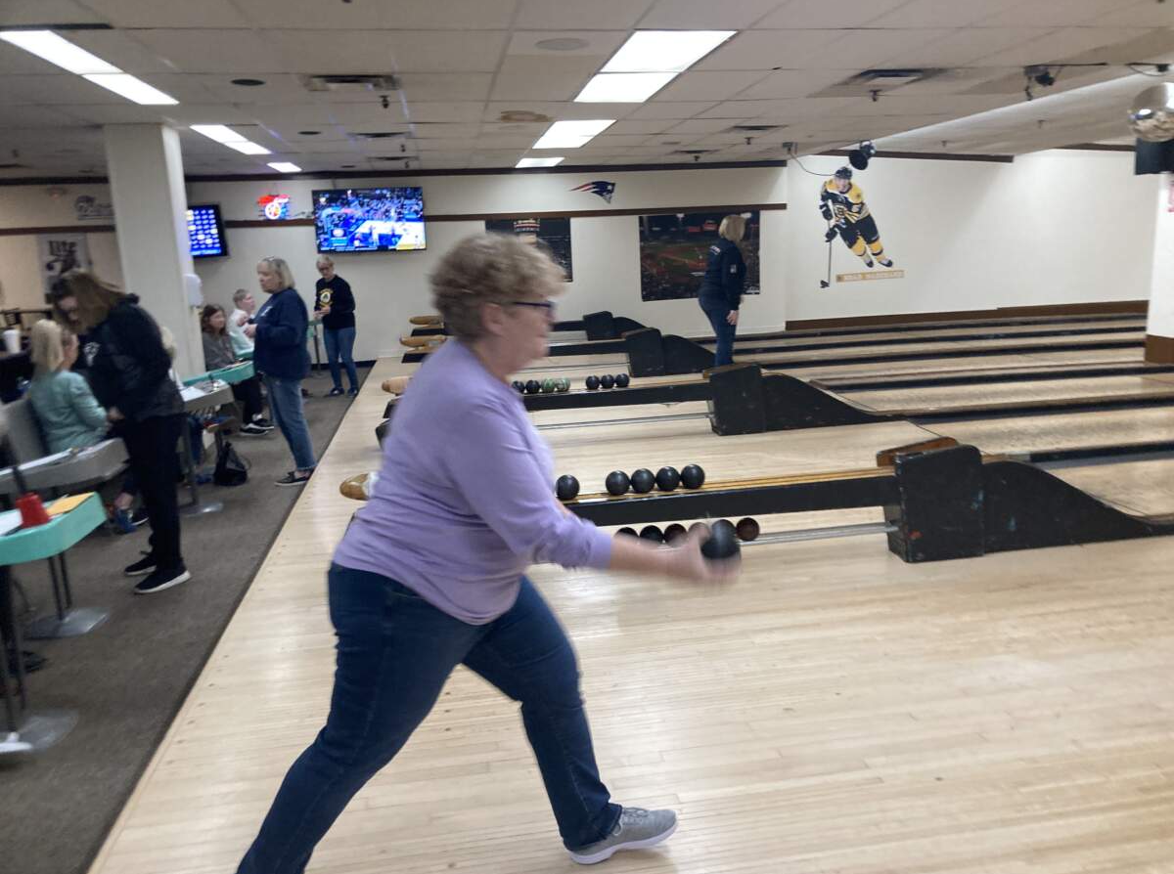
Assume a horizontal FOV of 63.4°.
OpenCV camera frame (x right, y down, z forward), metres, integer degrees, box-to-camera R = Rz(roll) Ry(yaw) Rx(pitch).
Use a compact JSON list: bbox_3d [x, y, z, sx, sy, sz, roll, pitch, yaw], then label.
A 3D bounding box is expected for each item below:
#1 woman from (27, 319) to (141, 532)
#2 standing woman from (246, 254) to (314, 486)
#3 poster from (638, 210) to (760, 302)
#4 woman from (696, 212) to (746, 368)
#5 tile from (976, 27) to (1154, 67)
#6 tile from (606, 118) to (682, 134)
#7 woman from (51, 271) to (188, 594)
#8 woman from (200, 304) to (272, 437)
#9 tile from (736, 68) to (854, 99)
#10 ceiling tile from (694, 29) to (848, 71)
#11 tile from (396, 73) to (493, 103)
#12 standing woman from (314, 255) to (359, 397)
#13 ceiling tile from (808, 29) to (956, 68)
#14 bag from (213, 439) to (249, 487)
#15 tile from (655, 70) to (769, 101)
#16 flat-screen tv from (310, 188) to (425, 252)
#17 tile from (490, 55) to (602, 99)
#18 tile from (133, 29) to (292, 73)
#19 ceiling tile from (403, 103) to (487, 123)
[{"bbox_3d":[-2.827,-0.039,5.326,0.720,1.238,0.460,-12,15,-42],"label":"woman"},{"bbox_3d":[-2.191,-0.473,6.824,0.460,1.620,0.480,-7,13,-22],"label":"standing woman"},{"bbox_3d":[1.660,-2.626,13.802,1.770,1.200,0.015,-3,12,-6],"label":"poster"},{"bbox_3d":[1.319,-1.259,9.236,0.370,1.745,0.460,-11,15,-39],"label":"woman"},{"bbox_3d":[2.841,-2.367,5.785,0.610,0.025,1.220,-4,12,-8],"label":"tile"},{"bbox_3d":[0.513,-3.040,9.285,0.610,0.025,1.220,-4,12,-8],"label":"tile"},{"bbox_3d":[-2.203,-0.025,4.477,0.500,1.503,0.620,9,16,44],"label":"woman"},{"bbox_3d":[-3.299,-0.615,8.784,0.720,1.180,0.480,-2,12,-2],"label":"woman"},{"bbox_3d":[1.483,-2.613,7.006,0.610,0.025,1.220,-4,12,-8],"label":"tile"},{"bbox_3d":[1.065,-2.343,5.737,0.610,0.025,1.220,-4,12,-8],"label":"ceiling tile"},{"bbox_3d":[-0.953,-2.382,6.470,0.610,0.025,1.220,-4,12,-8],"label":"tile"},{"bbox_3d":[-2.739,-1.208,10.368,0.460,1.528,0.350,3,12,23],"label":"standing woman"},{"bbox_3d":[1.667,-2.381,5.824,0.610,0.025,1.220,-4,12,-8],"label":"ceiling tile"},{"bbox_3d":[-2.601,0.175,6.965,0.240,0.320,0.220,-5,12,-14],"label":"bag"},{"bbox_3d":[0.881,-2.575,6.920,0.610,0.025,1.220,-4,12,-8],"label":"tile"},{"bbox_3d":[-2.972,-2.973,13.037,1.480,0.840,0.070,-3,12,-6],"label":"flat-screen tv"},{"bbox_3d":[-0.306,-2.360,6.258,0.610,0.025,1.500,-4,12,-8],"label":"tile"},{"bbox_3d":[-1.982,-2.071,5.122,0.610,0.025,1.220,-4,12,-8],"label":"tile"},{"bbox_3d":[-1.163,-2.690,7.837,0.610,0.025,1.220,-4,12,-8],"label":"ceiling tile"}]

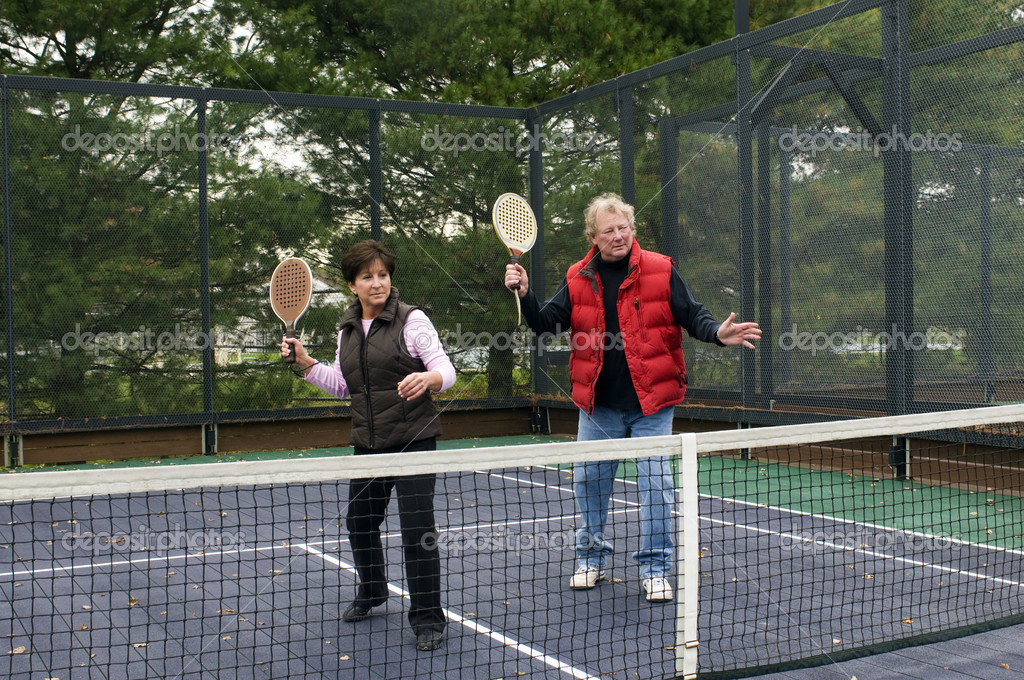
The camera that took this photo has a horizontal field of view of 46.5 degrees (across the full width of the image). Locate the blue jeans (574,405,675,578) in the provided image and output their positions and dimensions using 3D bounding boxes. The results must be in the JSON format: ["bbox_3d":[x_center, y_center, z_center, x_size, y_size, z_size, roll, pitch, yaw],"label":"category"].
[{"bbox_3d":[0.513,0.626,5.445,0.440,0.870,0.370,-1,0,13],"label":"blue jeans"}]

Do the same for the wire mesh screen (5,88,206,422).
[{"bbox_3d":[-3.856,-0.800,11.500,1.812,3.138,0.040,-1,0,-28],"label":"wire mesh screen"}]

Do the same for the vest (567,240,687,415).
[{"bbox_3d":[0.520,-0.047,5.415,0.510,0.770,0.350,-1,0,14],"label":"vest"}]

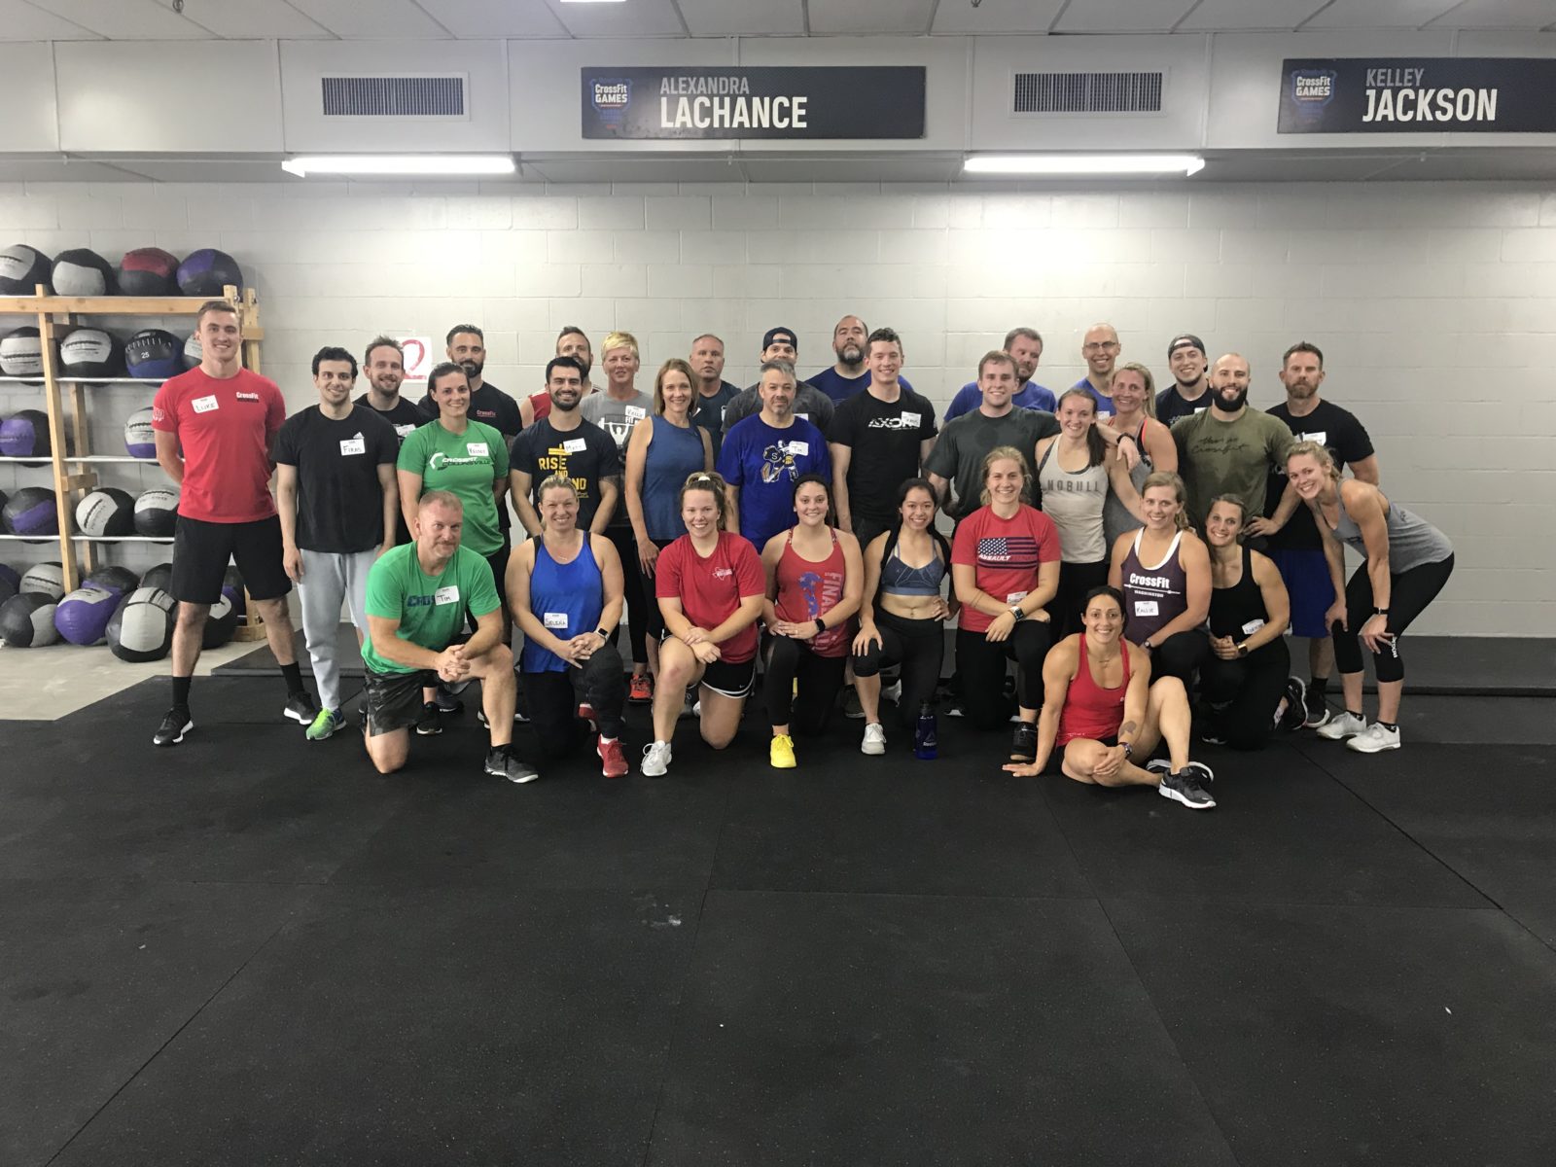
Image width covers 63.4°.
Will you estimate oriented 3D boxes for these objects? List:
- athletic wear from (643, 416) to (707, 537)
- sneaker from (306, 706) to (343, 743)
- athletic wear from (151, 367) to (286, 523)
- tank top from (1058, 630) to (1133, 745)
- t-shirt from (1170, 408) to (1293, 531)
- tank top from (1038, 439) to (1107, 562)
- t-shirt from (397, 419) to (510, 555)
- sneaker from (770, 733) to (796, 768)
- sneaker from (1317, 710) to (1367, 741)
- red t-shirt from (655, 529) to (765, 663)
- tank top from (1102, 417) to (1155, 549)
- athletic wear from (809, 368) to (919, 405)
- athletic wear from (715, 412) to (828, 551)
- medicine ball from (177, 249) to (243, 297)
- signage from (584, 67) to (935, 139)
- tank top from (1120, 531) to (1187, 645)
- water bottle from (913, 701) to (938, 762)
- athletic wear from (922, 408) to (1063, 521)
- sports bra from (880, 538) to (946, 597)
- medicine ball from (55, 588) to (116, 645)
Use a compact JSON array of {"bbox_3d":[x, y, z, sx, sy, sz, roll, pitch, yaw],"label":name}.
[{"bbox_3d":[-0.496,-0.499,5.974,0.310,0.585,0.240,-1,9,-10],"label":"athletic wear"},{"bbox_3d":[-2.024,0.613,5.648,0.102,0.115,0.280,3,10,14],"label":"sneaker"},{"bbox_3d":[-2.475,-0.613,5.590,0.560,0.690,0.300,-3,10,-18],"label":"athletic wear"},{"bbox_3d":[1.298,0.438,5.181,0.335,0.470,0.250,1,10,6],"label":"tank top"},{"bbox_3d":[2.080,-0.501,5.807,0.537,0.600,0.280,3,10,19],"label":"t-shirt"},{"bbox_3d":[1.373,-0.385,5.858,0.315,0.564,0.240,3,10,16],"label":"tank top"},{"bbox_3d":[-1.472,-0.445,5.714,0.482,0.597,0.280,-2,9,-12],"label":"t-shirt"},{"bbox_3d":[0.021,0.687,5.342,0.102,0.108,0.270,0,9,-2],"label":"sneaker"},{"bbox_3d":[2.561,0.629,5.714,0.258,0.115,0.096,-2,10,-16],"label":"sneaker"},{"bbox_3d":[-0.287,0.054,5.346,0.450,0.540,0.290,1,17,7],"label":"red t-shirt"},{"bbox_3d":[1.649,-0.449,6.000,0.330,0.650,0.260,2,10,14],"label":"tank top"},{"bbox_3d":[0.408,-0.793,6.648,0.660,0.700,0.330,1,9,2],"label":"athletic wear"},{"bbox_3d":[-0.020,-0.475,5.958,0.540,0.640,0.300,0,9,-1],"label":"athletic wear"},{"bbox_3d":[-3.371,-1.803,7.477,0.350,0.350,0.350,0,10,0],"label":"medicine ball"},{"bbox_3d":[-0.129,-2.525,6.619,1.805,0.370,0.025,0,9,2],"label":"signage"},{"bbox_3d":[1.629,0.029,5.433,0.320,0.540,0.250,3,16,16],"label":"tank top"},{"bbox_3d":[0.633,0.609,5.333,0.086,0.245,0.086,1,10,2],"label":"water bottle"},{"bbox_3d":[0.998,-0.532,5.956,0.630,0.600,0.300,1,9,4],"label":"athletic wear"},{"bbox_3d":[0.591,-0.074,5.484,0.280,0.260,0.210,1,10,3],"label":"sports bra"},{"bbox_3d":[-4.068,0.195,7.409,0.335,0.330,0.335,0,10,0],"label":"medicine ball"}]

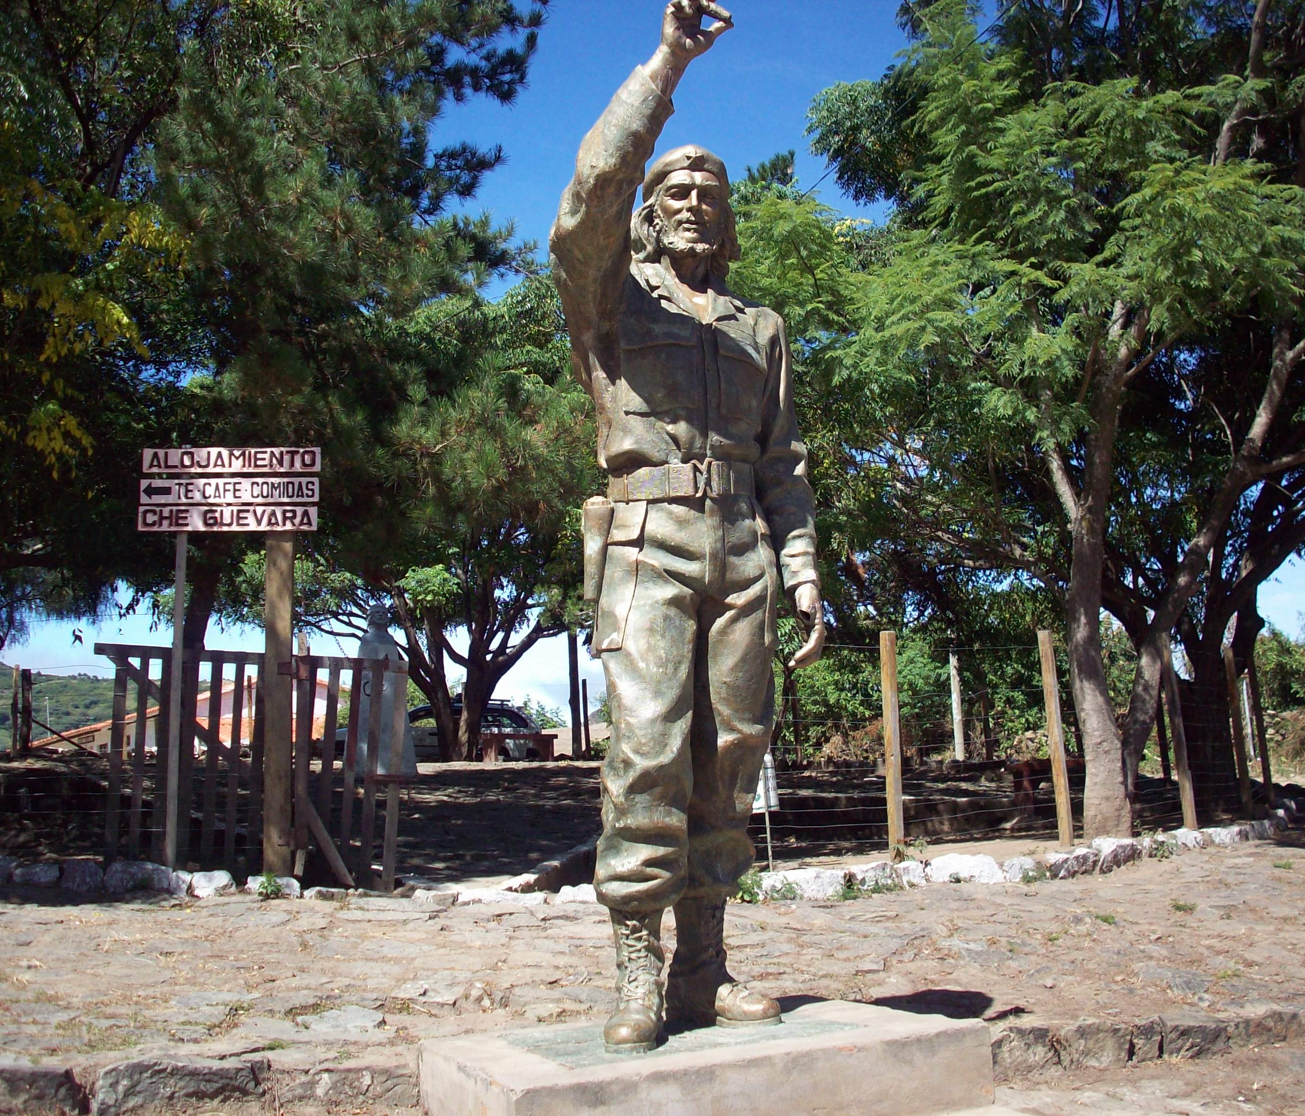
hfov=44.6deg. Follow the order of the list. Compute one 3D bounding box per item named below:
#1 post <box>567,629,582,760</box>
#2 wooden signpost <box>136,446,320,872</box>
[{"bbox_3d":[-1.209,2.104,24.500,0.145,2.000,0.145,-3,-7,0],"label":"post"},{"bbox_3d":[-2.658,0.614,10.000,1.150,2.700,0.200,-1,-8,-8],"label":"wooden signpost"}]

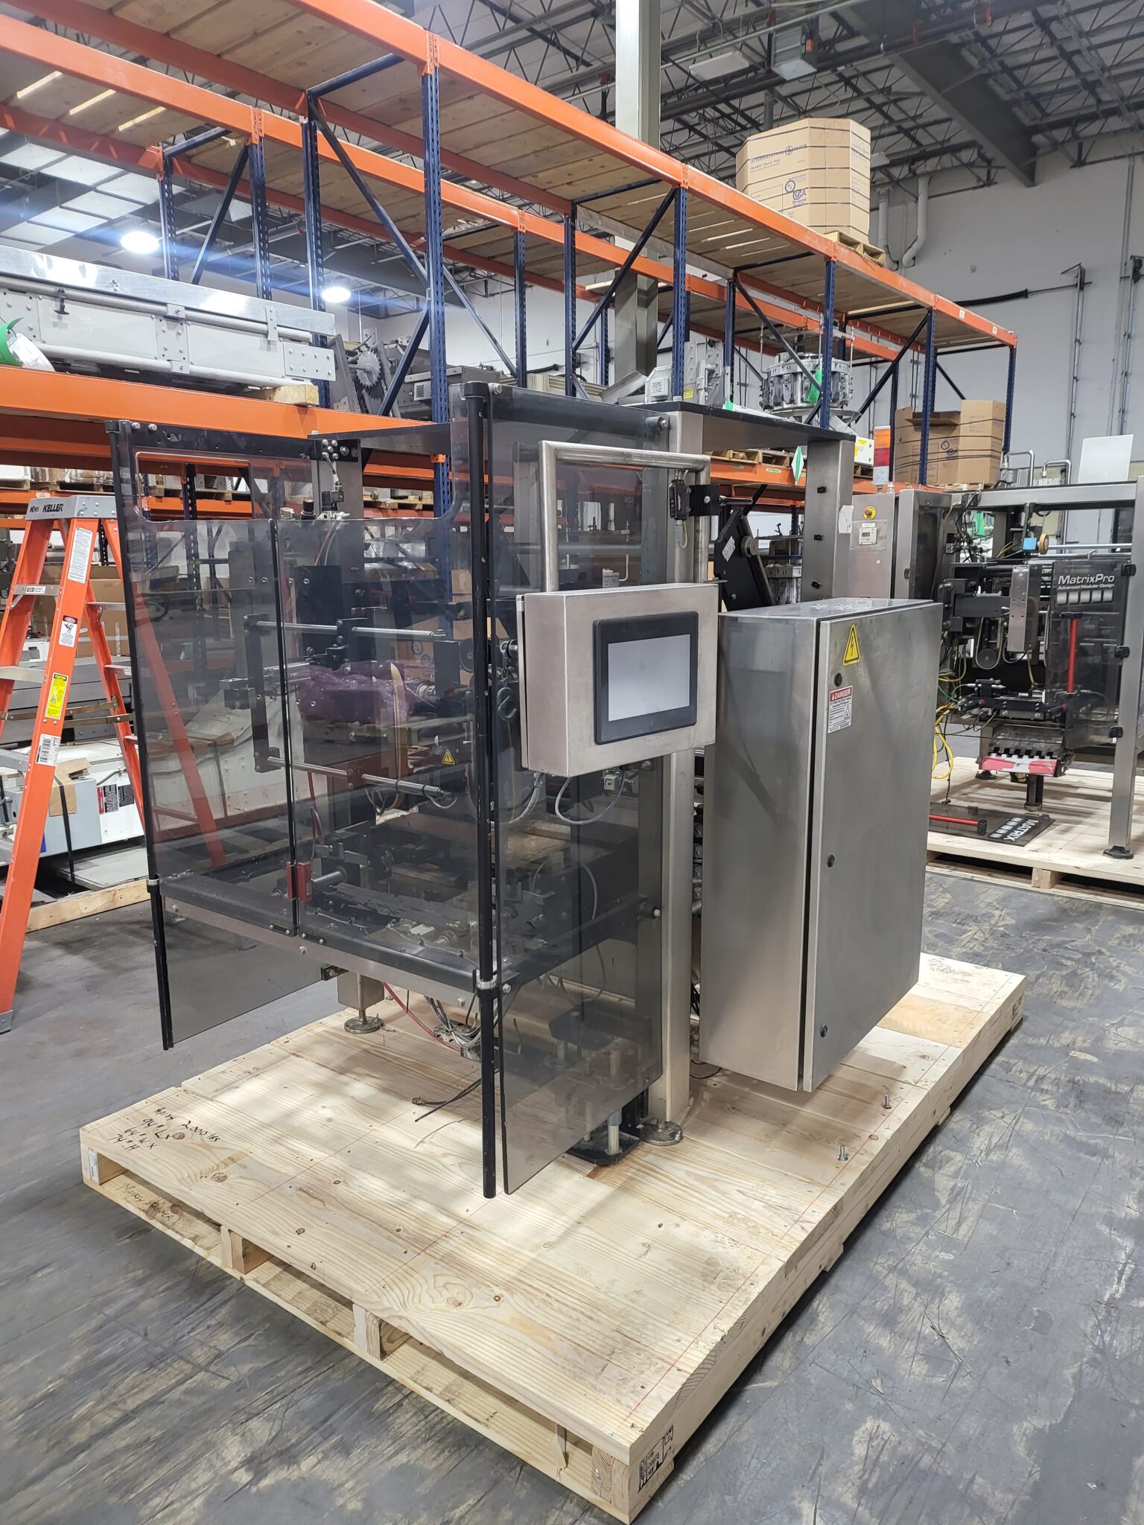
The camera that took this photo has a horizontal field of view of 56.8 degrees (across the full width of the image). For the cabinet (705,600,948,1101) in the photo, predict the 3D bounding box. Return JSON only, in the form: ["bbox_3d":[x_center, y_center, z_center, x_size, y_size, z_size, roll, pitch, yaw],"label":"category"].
[{"bbox_3d":[0.667,0.152,2.767,0.296,1.098,0.803,7,13,35],"label":"cabinet"}]

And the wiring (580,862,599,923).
[{"bbox_3d":[0.043,0.301,2.450,0.040,0.135,0.050,7,13,36],"label":"wiring"}]

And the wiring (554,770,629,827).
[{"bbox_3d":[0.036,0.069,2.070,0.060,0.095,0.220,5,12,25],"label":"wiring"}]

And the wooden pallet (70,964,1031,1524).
[{"bbox_3d":[0.156,0.895,3.145,1.652,0.145,2.438,7,13,36],"label":"wooden pallet"}]

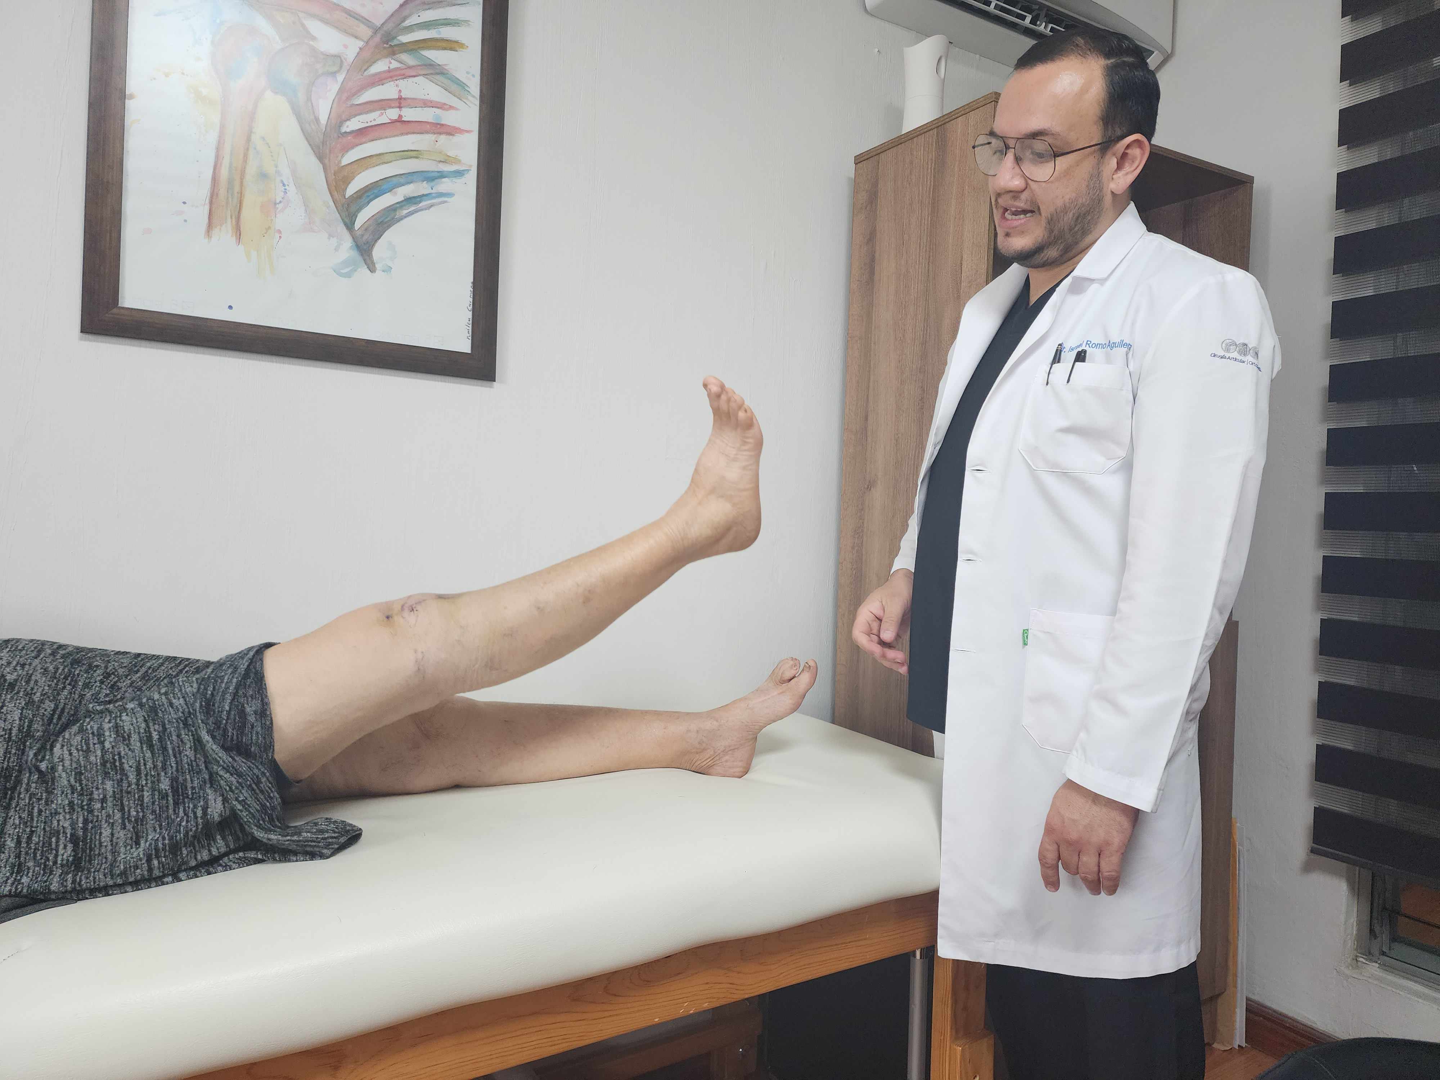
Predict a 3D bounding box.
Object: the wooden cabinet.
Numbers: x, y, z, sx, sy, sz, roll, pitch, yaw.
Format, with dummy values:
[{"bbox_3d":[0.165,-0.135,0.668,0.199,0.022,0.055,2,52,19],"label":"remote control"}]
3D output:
[{"bbox_3d":[0.673,0.154,2.009,0.752,1.850,0.394,1,2,-30],"label":"wooden cabinet"}]

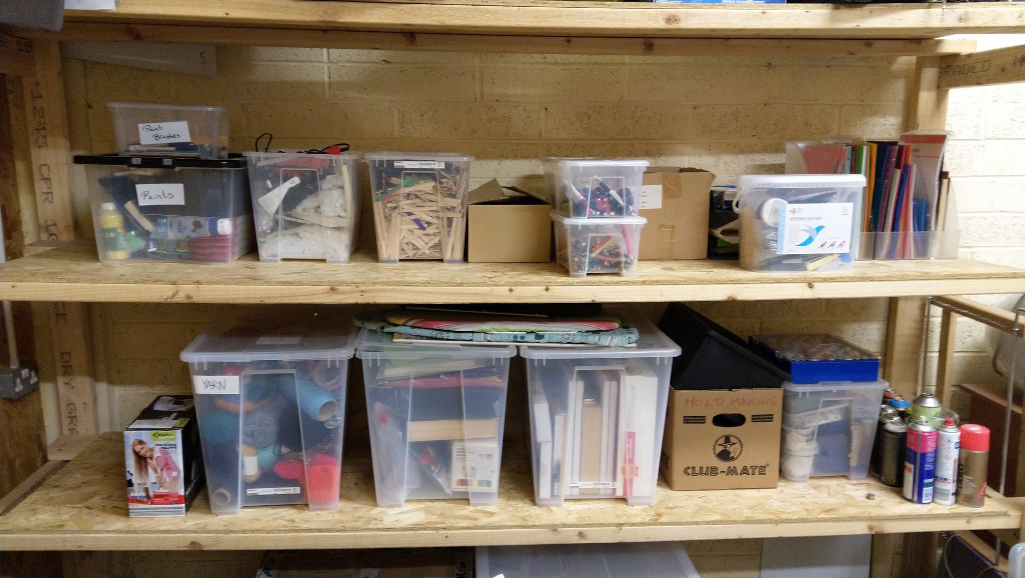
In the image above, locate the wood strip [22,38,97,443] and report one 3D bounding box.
[{"bbox_3d":[-1.336,-0.130,2.202,0.100,1.170,0.046,0,10,-3],"label":"wood strip"}]

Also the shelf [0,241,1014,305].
[{"bbox_3d":[-0.003,-0.049,1.966,2.460,0.053,0.605,0,10,-3],"label":"shelf"}]

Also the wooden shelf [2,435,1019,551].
[{"bbox_3d":[-0.018,0.541,2.078,2.490,0.065,0.630,0,8,-2],"label":"wooden shelf"}]

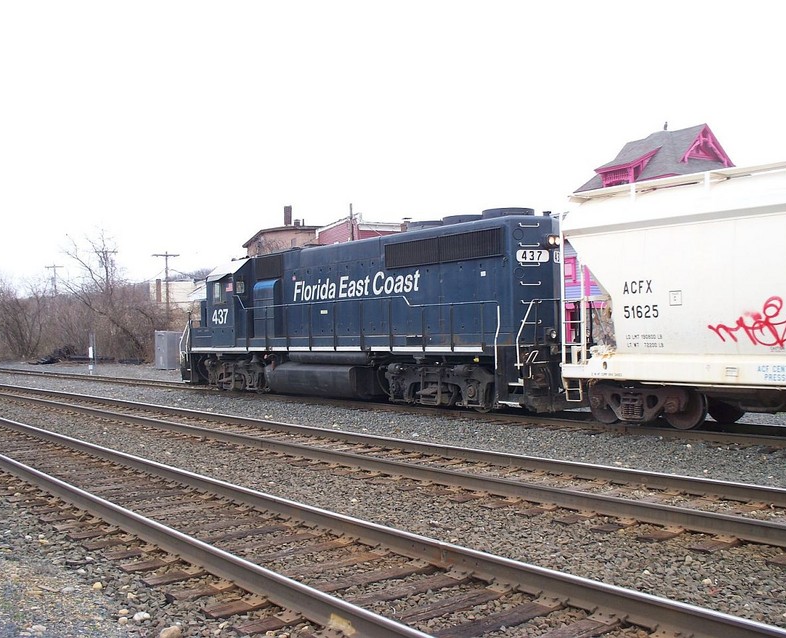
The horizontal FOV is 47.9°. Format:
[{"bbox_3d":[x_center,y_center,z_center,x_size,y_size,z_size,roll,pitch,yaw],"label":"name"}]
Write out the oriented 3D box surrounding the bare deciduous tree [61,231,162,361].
[{"bbox_3d":[-22.604,-1.887,71.000,7.600,10.400,7.000,-1,-1,-18],"label":"bare deciduous tree"}]

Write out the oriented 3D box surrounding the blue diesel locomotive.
[{"bbox_3d":[-1.336,-0.034,25.944,3.100,4.720,17.600,-1,-1,-38],"label":"blue diesel locomotive"}]

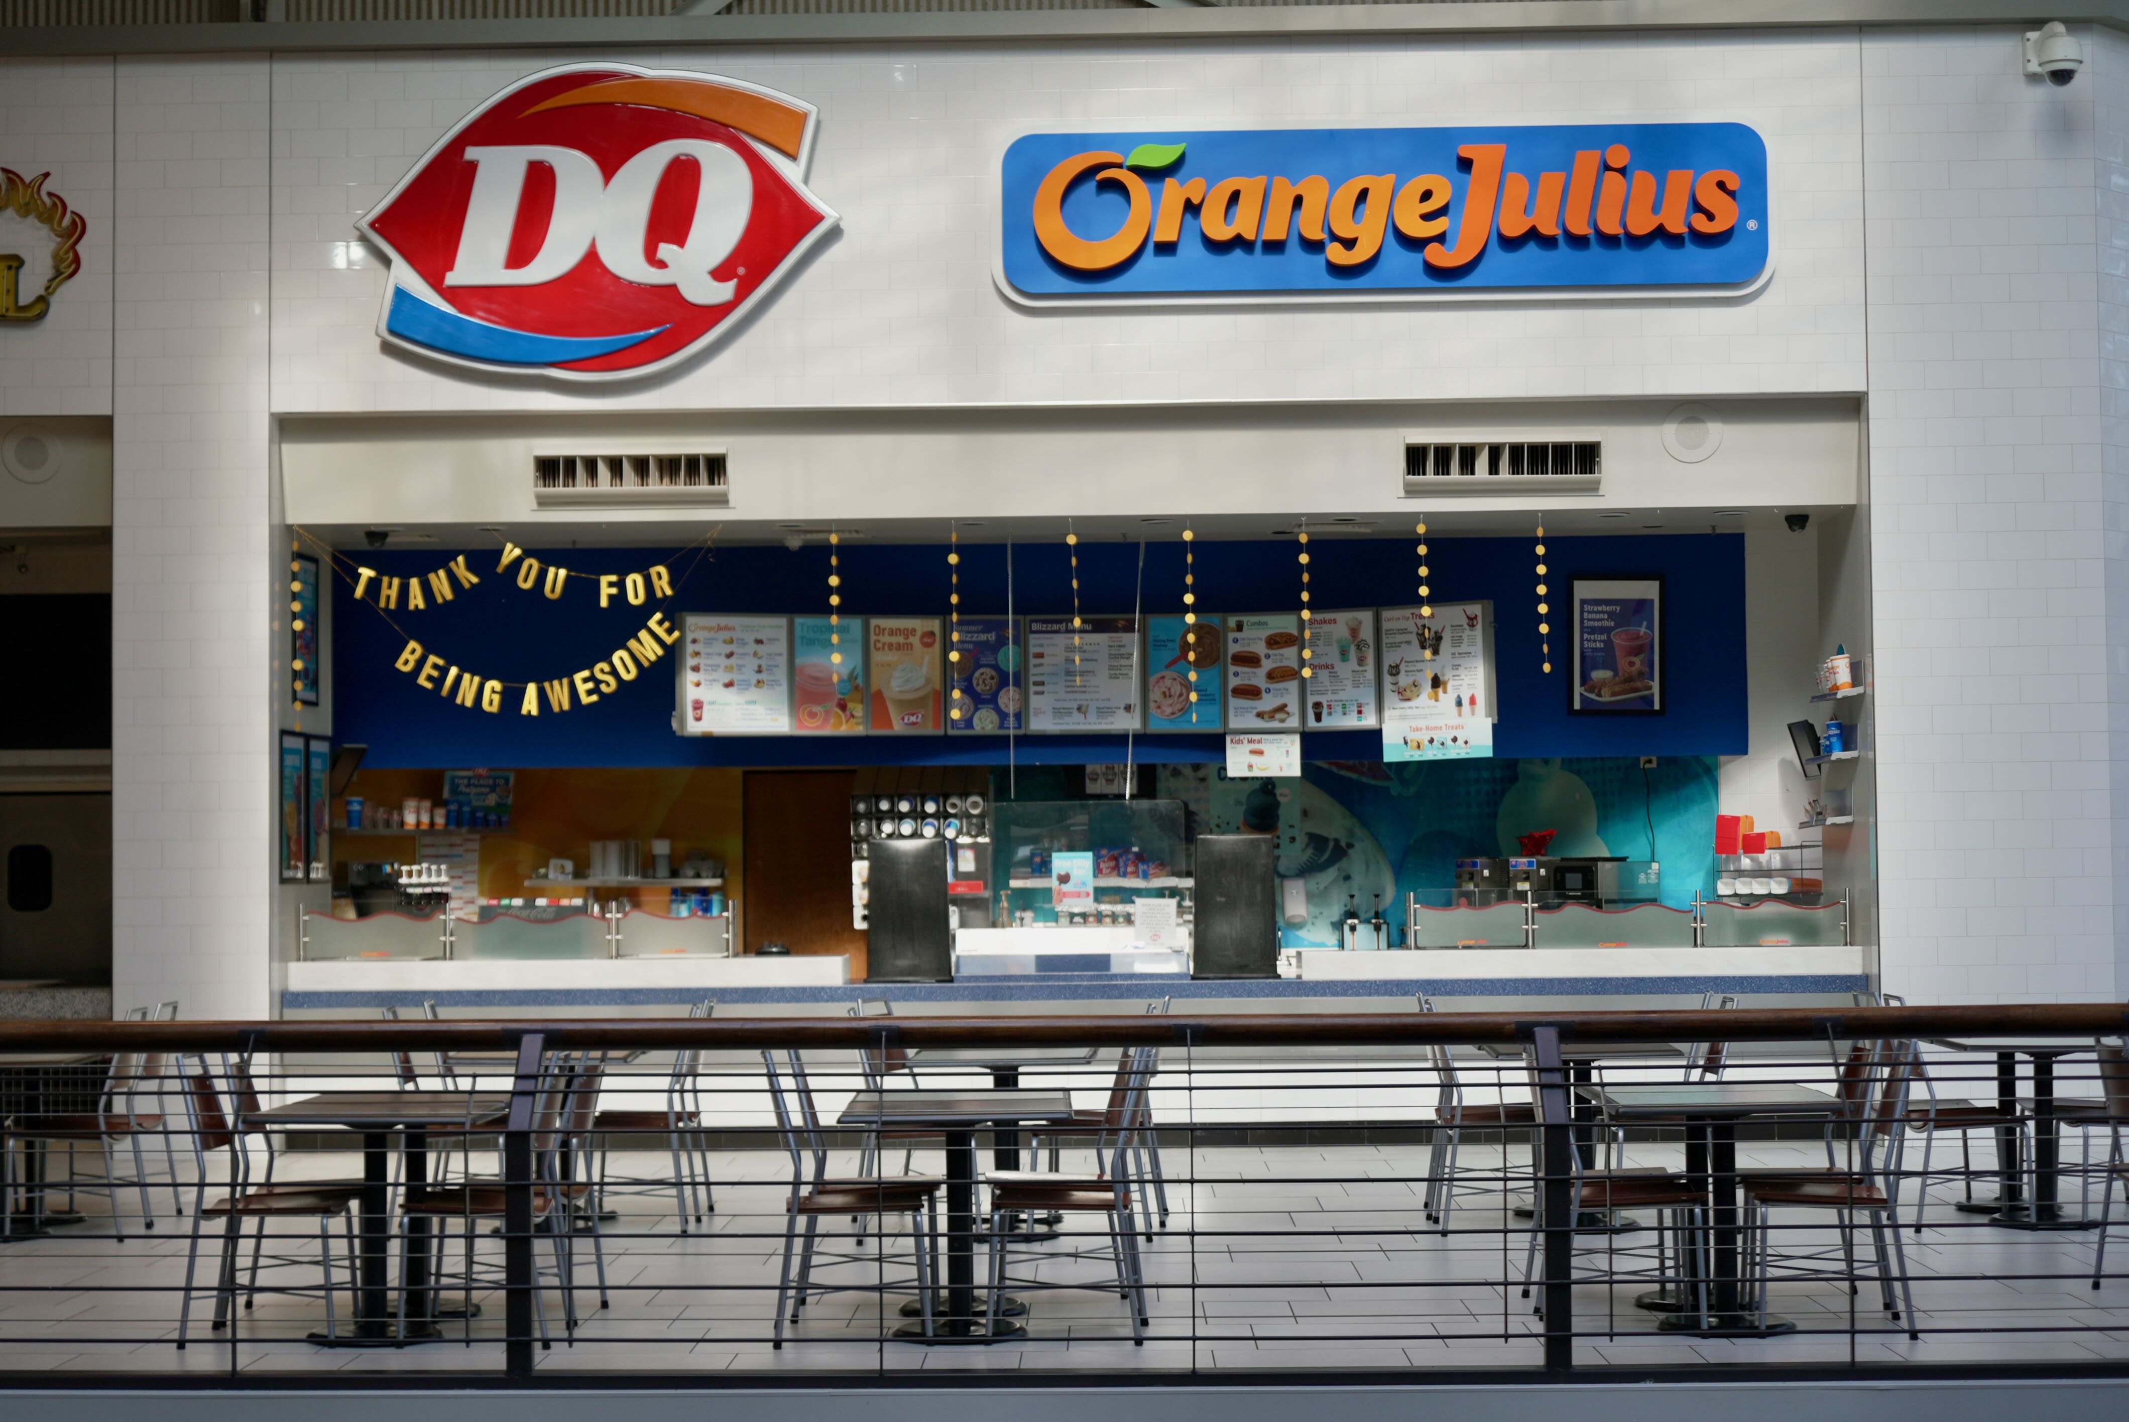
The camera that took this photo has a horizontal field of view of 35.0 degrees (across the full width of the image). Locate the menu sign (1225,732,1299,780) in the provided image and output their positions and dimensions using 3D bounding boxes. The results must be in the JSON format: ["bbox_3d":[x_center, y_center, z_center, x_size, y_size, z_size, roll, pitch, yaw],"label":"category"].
[{"bbox_3d":[1.126,0.254,19.107,0.431,0.264,0.020,-1,-3,12],"label":"menu sign"}]

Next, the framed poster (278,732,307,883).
[{"bbox_3d":[-4.239,0.539,18.639,0.030,0.830,0.610,-1,-2,1],"label":"framed poster"}]

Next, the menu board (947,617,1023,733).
[{"bbox_3d":[-0.449,-0.206,19.166,0.438,0.667,0.050,0,-3,-6],"label":"menu board"}]

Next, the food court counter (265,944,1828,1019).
[{"bbox_3d":[0.057,1.844,18.562,8.534,1.056,0.838,-1,-2,1],"label":"food court counter"}]

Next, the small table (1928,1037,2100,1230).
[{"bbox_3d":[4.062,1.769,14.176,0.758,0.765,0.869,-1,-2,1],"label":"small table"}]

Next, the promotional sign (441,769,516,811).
[{"bbox_3d":[-3.373,0.489,19.445,0.429,0.307,0.030,-1,-3,1],"label":"promotional sign"}]

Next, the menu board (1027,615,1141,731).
[{"bbox_3d":[0.116,-0.211,19.233,0.659,0.670,0.050,-1,-3,0],"label":"menu board"}]

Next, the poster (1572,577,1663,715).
[{"bbox_3d":[3.207,-0.383,19.562,0.535,0.810,0.030,-1,-2,1],"label":"poster"}]

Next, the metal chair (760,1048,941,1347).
[{"bbox_3d":[-0.723,1.588,11.180,0.545,0.955,0.460,0,-2,-7],"label":"metal chair"}]

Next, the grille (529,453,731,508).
[{"bbox_3d":[-2.353,-1.250,18.280,1.055,0.287,0.081,-1,11,1],"label":"grille"}]

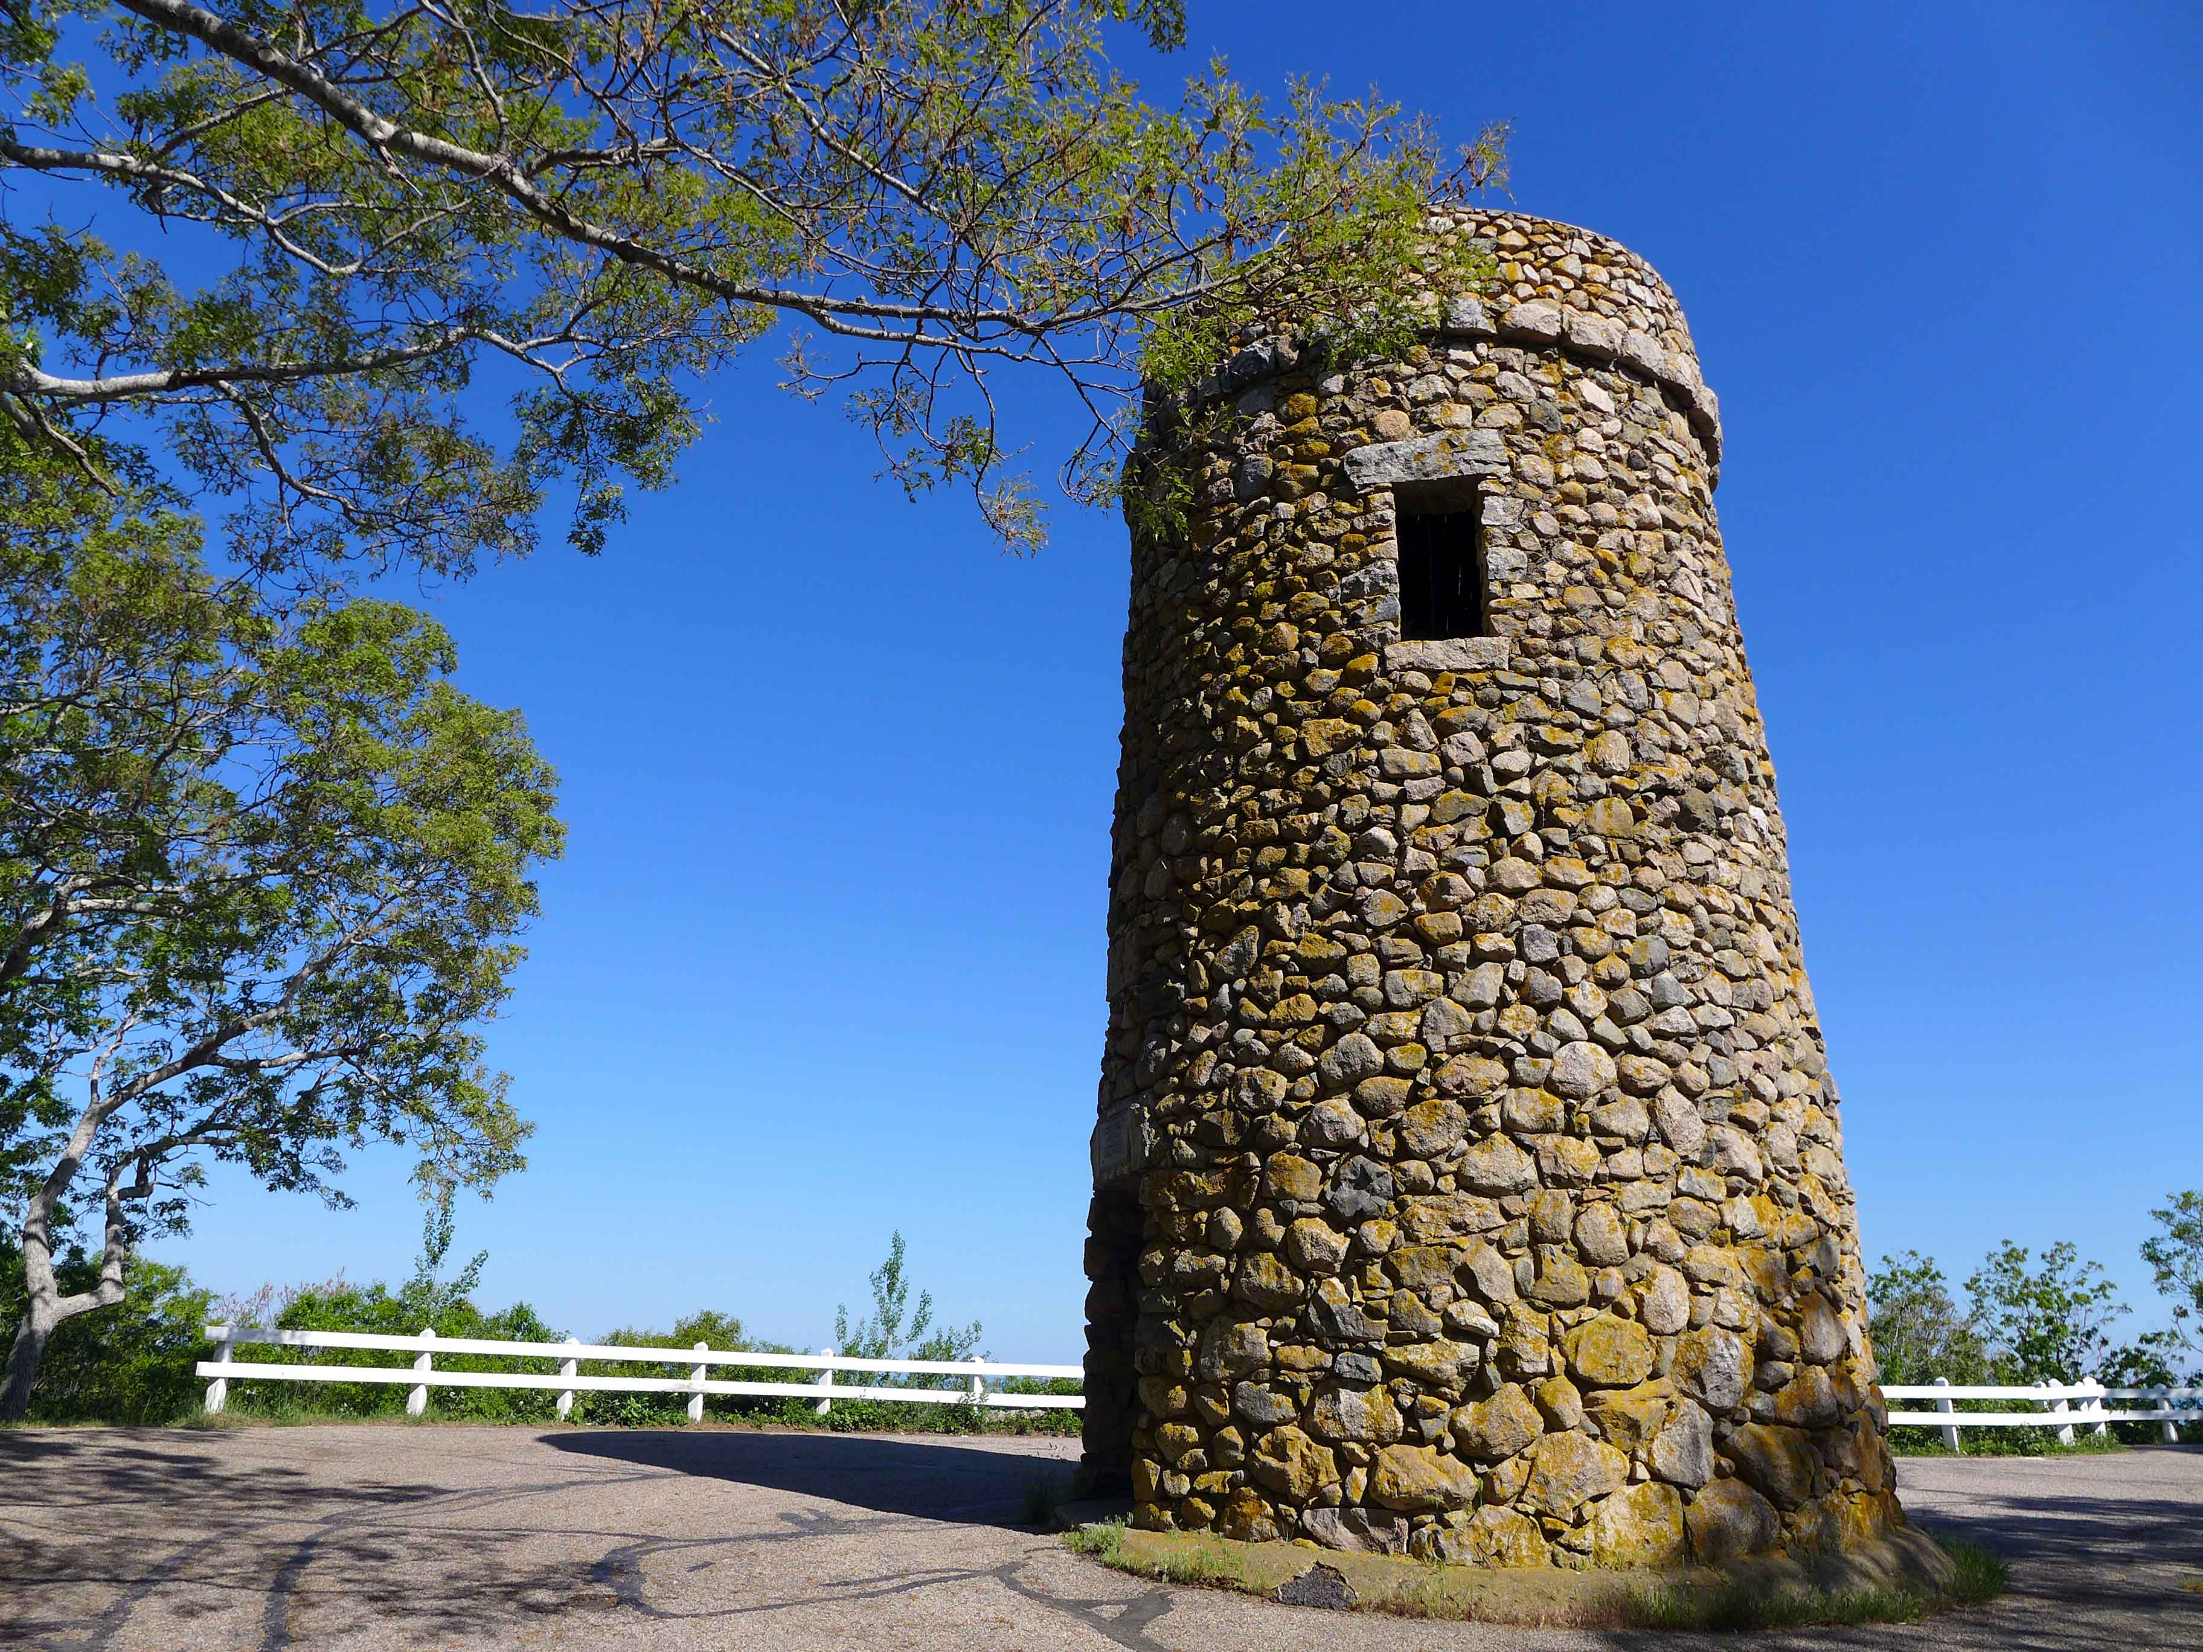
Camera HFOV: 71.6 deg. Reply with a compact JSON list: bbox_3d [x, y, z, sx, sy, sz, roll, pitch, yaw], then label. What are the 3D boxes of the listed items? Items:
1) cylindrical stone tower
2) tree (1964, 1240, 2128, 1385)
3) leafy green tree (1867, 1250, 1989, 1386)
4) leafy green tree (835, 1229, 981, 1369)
[{"bbox_3d":[2.630,0.468,12.200,5.423,9.193,5.423,1,-19,0],"label":"cylindrical stone tower"},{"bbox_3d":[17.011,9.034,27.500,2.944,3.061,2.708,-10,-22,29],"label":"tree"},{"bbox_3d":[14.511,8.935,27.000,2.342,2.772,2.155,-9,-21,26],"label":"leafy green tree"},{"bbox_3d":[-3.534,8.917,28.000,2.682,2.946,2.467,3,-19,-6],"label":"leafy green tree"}]

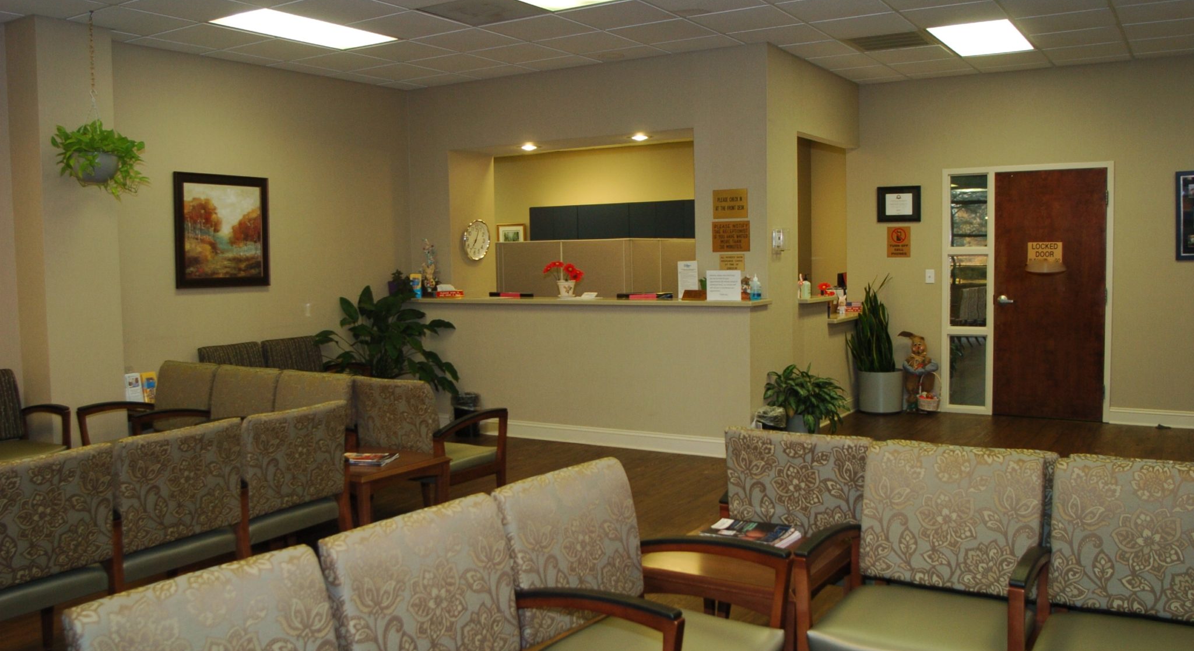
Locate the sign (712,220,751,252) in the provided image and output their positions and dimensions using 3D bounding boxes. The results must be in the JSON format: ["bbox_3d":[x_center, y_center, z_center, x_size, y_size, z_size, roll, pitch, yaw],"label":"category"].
[{"bbox_3d":[0.995,-0.660,7.398,0.308,0.229,0.018,2,5,32],"label":"sign"}]

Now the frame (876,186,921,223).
[{"bbox_3d":[2.729,-1.089,8.977,0.400,0.328,0.030,2,5,32],"label":"frame"}]

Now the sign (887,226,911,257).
[{"bbox_3d":[2.739,-0.753,9.007,0.215,0.284,0.018,2,5,32],"label":"sign"}]

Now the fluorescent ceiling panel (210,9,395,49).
[{"bbox_3d":[-1.869,-1.928,6.490,0.575,0.050,1.170,2,5,32],"label":"fluorescent ceiling panel"}]

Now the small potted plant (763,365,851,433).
[{"bbox_3d":[1.539,0.629,7.368,0.520,0.600,0.550,2,5,32],"label":"small potted plant"}]

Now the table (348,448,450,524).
[{"bbox_3d":[-1.126,0.918,4.850,0.610,0.508,0.560,2,5,32],"label":"table"}]

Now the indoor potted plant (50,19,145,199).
[{"bbox_3d":[-2.941,-1.278,5.804,0.500,1.120,0.510,2,5,32],"label":"indoor potted plant"}]

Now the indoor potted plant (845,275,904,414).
[{"bbox_3d":[2.514,0.156,8.983,0.430,1.260,0.430,2,5,32],"label":"indoor potted plant"}]

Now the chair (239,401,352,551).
[{"bbox_3d":[-1.484,0.778,4.321,0.620,0.880,0.605,2,5,32],"label":"chair"}]

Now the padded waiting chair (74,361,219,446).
[{"bbox_3d":[-2.588,0.679,5.815,0.590,0.880,0.640,2,5,32],"label":"padded waiting chair"}]

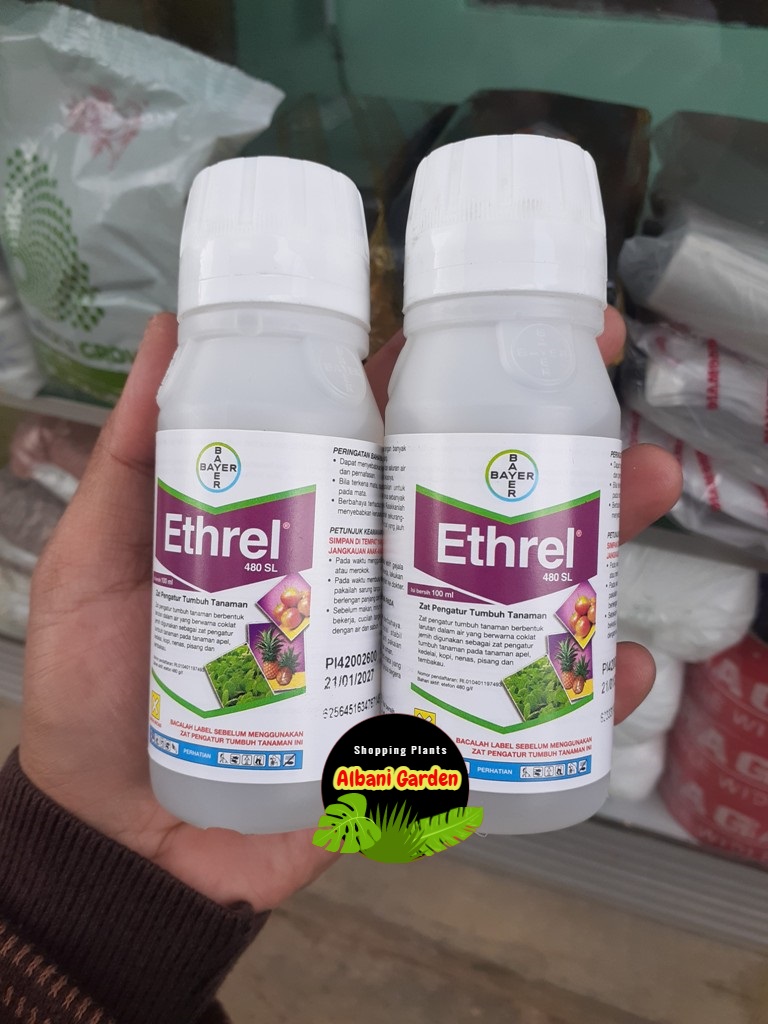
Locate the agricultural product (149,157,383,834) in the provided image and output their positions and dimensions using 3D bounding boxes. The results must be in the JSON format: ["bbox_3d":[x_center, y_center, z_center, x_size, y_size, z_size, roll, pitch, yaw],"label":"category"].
[{"bbox_3d":[-0.023,-0.003,0.161,0.045,0.123,0.045,1,1,0],"label":"agricultural product"}]

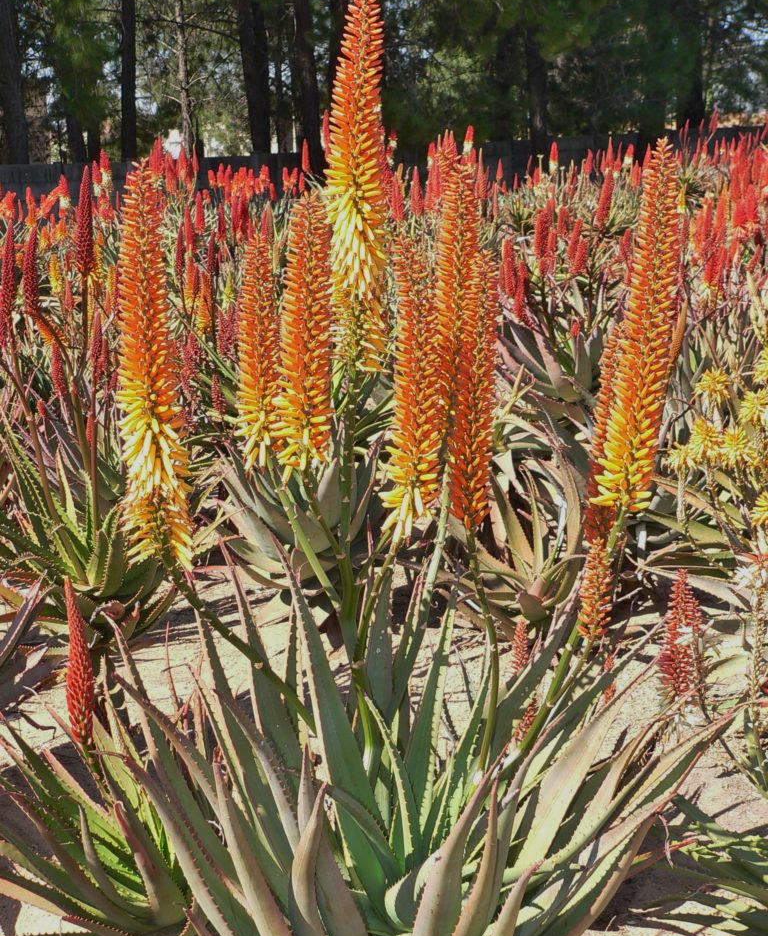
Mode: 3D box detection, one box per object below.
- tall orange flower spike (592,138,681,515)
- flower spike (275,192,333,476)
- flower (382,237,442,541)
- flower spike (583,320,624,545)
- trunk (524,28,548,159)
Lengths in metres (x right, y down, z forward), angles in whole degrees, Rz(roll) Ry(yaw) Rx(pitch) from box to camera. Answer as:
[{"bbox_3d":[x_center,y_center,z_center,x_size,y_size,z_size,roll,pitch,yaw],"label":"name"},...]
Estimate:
[{"bbox_3d":[0.341,-0.189,2.050,0.083,0.499,0.083,6,11,0],"label":"tall orange flower spike"},{"bbox_3d":[-0.111,-0.184,2.120,0.074,0.390,0.074,1,11,0],"label":"flower spike"},{"bbox_3d":[0.037,-0.106,2.080,0.073,0.409,0.073,0,11,0],"label":"flower"},{"bbox_3d":[0.311,-0.052,2.150,0.064,0.324,0.064,4,11,0],"label":"flower spike"},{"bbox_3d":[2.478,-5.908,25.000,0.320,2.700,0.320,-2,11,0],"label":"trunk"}]

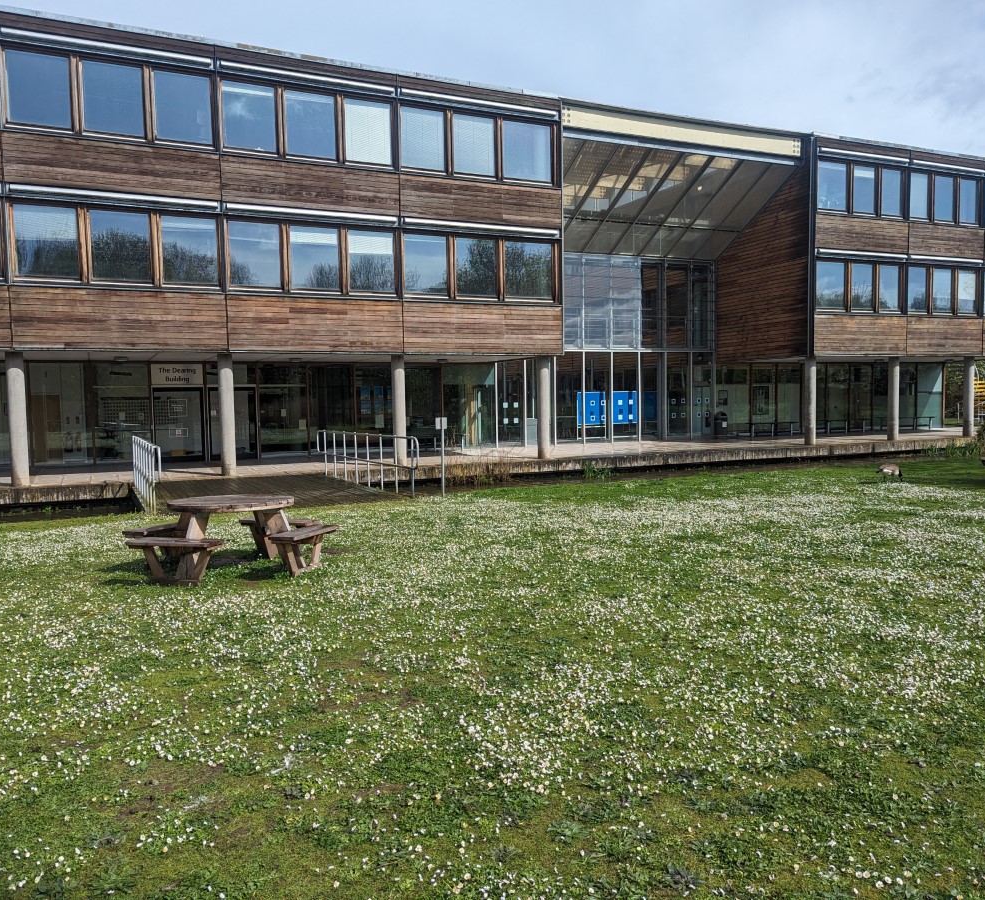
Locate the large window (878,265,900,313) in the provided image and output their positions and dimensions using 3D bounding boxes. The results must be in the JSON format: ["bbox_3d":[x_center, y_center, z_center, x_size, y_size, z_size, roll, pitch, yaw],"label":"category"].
[{"bbox_3d":[12.970,-5.282,27.173,0.968,1.521,0.120,-3,4,-24],"label":"large window"}]

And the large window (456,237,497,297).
[{"bbox_3d":[-0.419,-4.783,21.749,1.180,1.470,0.100,-3,4,-24],"label":"large window"}]

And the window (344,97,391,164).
[{"bbox_3d":[-3.060,-7.815,20.392,1.180,1.470,0.100,-3,4,-24],"label":"window"}]

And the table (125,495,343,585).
[{"bbox_3d":[-2.752,0.900,8.766,2.060,0.750,2.060,0,4,18],"label":"table"}]

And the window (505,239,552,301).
[{"bbox_3d":[1.029,-5.051,23.291,1.485,1.540,0.100,-3,4,-25],"label":"window"}]

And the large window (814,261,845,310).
[{"bbox_3d":[11.381,-5.539,27.948,1.300,1.540,0.100,-3,4,-23],"label":"large window"}]

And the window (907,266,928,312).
[{"bbox_3d":[15.124,-5.704,29.526,0.980,1.569,0.150,-3,4,-23],"label":"window"}]

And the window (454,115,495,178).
[{"bbox_3d":[-0.473,-8.192,22.385,1.211,1.540,0.100,-3,4,-25],"label":"window"}]

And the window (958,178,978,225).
[{"bbox_3d":[17.252,-9.052,30.187,1.050,1.540,0.100,-3,4,-23],"label":"window"}]

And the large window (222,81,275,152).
[{"bbox_3d":[-5.803,-7.969,19.844,1.231,1.540,0.100,-3,4,-25],"label":"large window"}]

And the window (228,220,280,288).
[{"bbox_3d":[-5.770,-4.715,20.065,1.180,1.554,0.150,-3,4,-25],"label":"window"}]

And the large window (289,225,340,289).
[{"bbox_3d":[-4.430,-4.789,20.697,1.200,1.556,0.150,-3,4,-25],"label":"large window"}]

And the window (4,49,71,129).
[{"bbox_3d":[-9.234,-7.332,16.862,1.149,1.422,0.120,-3,4,-26],"label":"window"}]

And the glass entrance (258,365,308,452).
[{"bbox_3d":[-6.503,-1.275,25.870,1.513,2.768,0.150,-3,4,-25],"label":"glass entrance"}]

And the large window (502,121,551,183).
[{"bbox_3d":[0.901,-7.802,21.727,1.460,1.430,0.120,-3,4,-26],"label":"large window"}]

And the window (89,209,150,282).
[{"bbox_3d":[-7.930,-4.340,17.665,1.104,1.485,0.120,-3,4,-26],"label":"window"}]

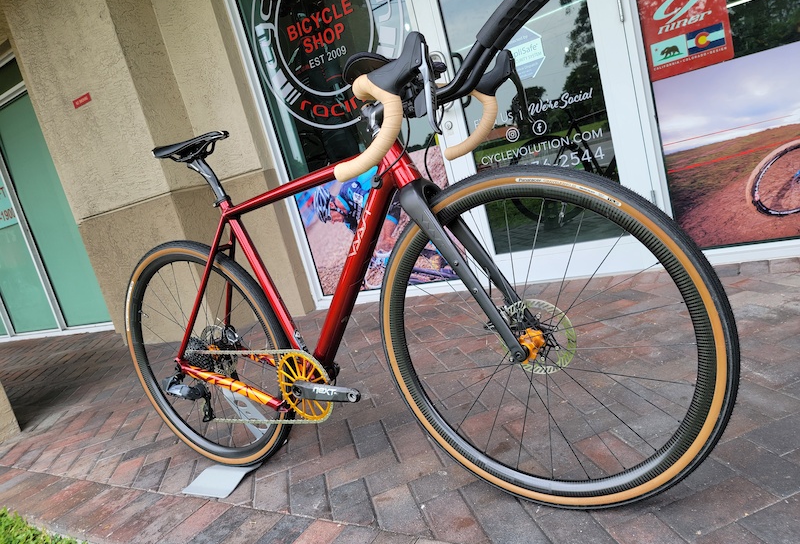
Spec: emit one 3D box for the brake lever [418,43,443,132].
[{"bbox_3d":[0.047,-0.280,0.845,0.034,0.143,0.033,-7,10,33],"label":"brake lever"}]

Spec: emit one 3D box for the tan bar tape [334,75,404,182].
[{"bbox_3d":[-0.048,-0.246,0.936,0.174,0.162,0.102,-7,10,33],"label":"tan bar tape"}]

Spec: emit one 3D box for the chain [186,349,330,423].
[{"bbox_3d":[-0.387,0.299,1.463,0.535,0.213,0.020,-7,10,33],"label":"chain"}]

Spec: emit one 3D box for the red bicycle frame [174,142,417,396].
[{"bbox_3d":[-0.277,0.039,1.375,0.870,0.590,0.156,-7,10,33],"label":"red bicycle frame"}]

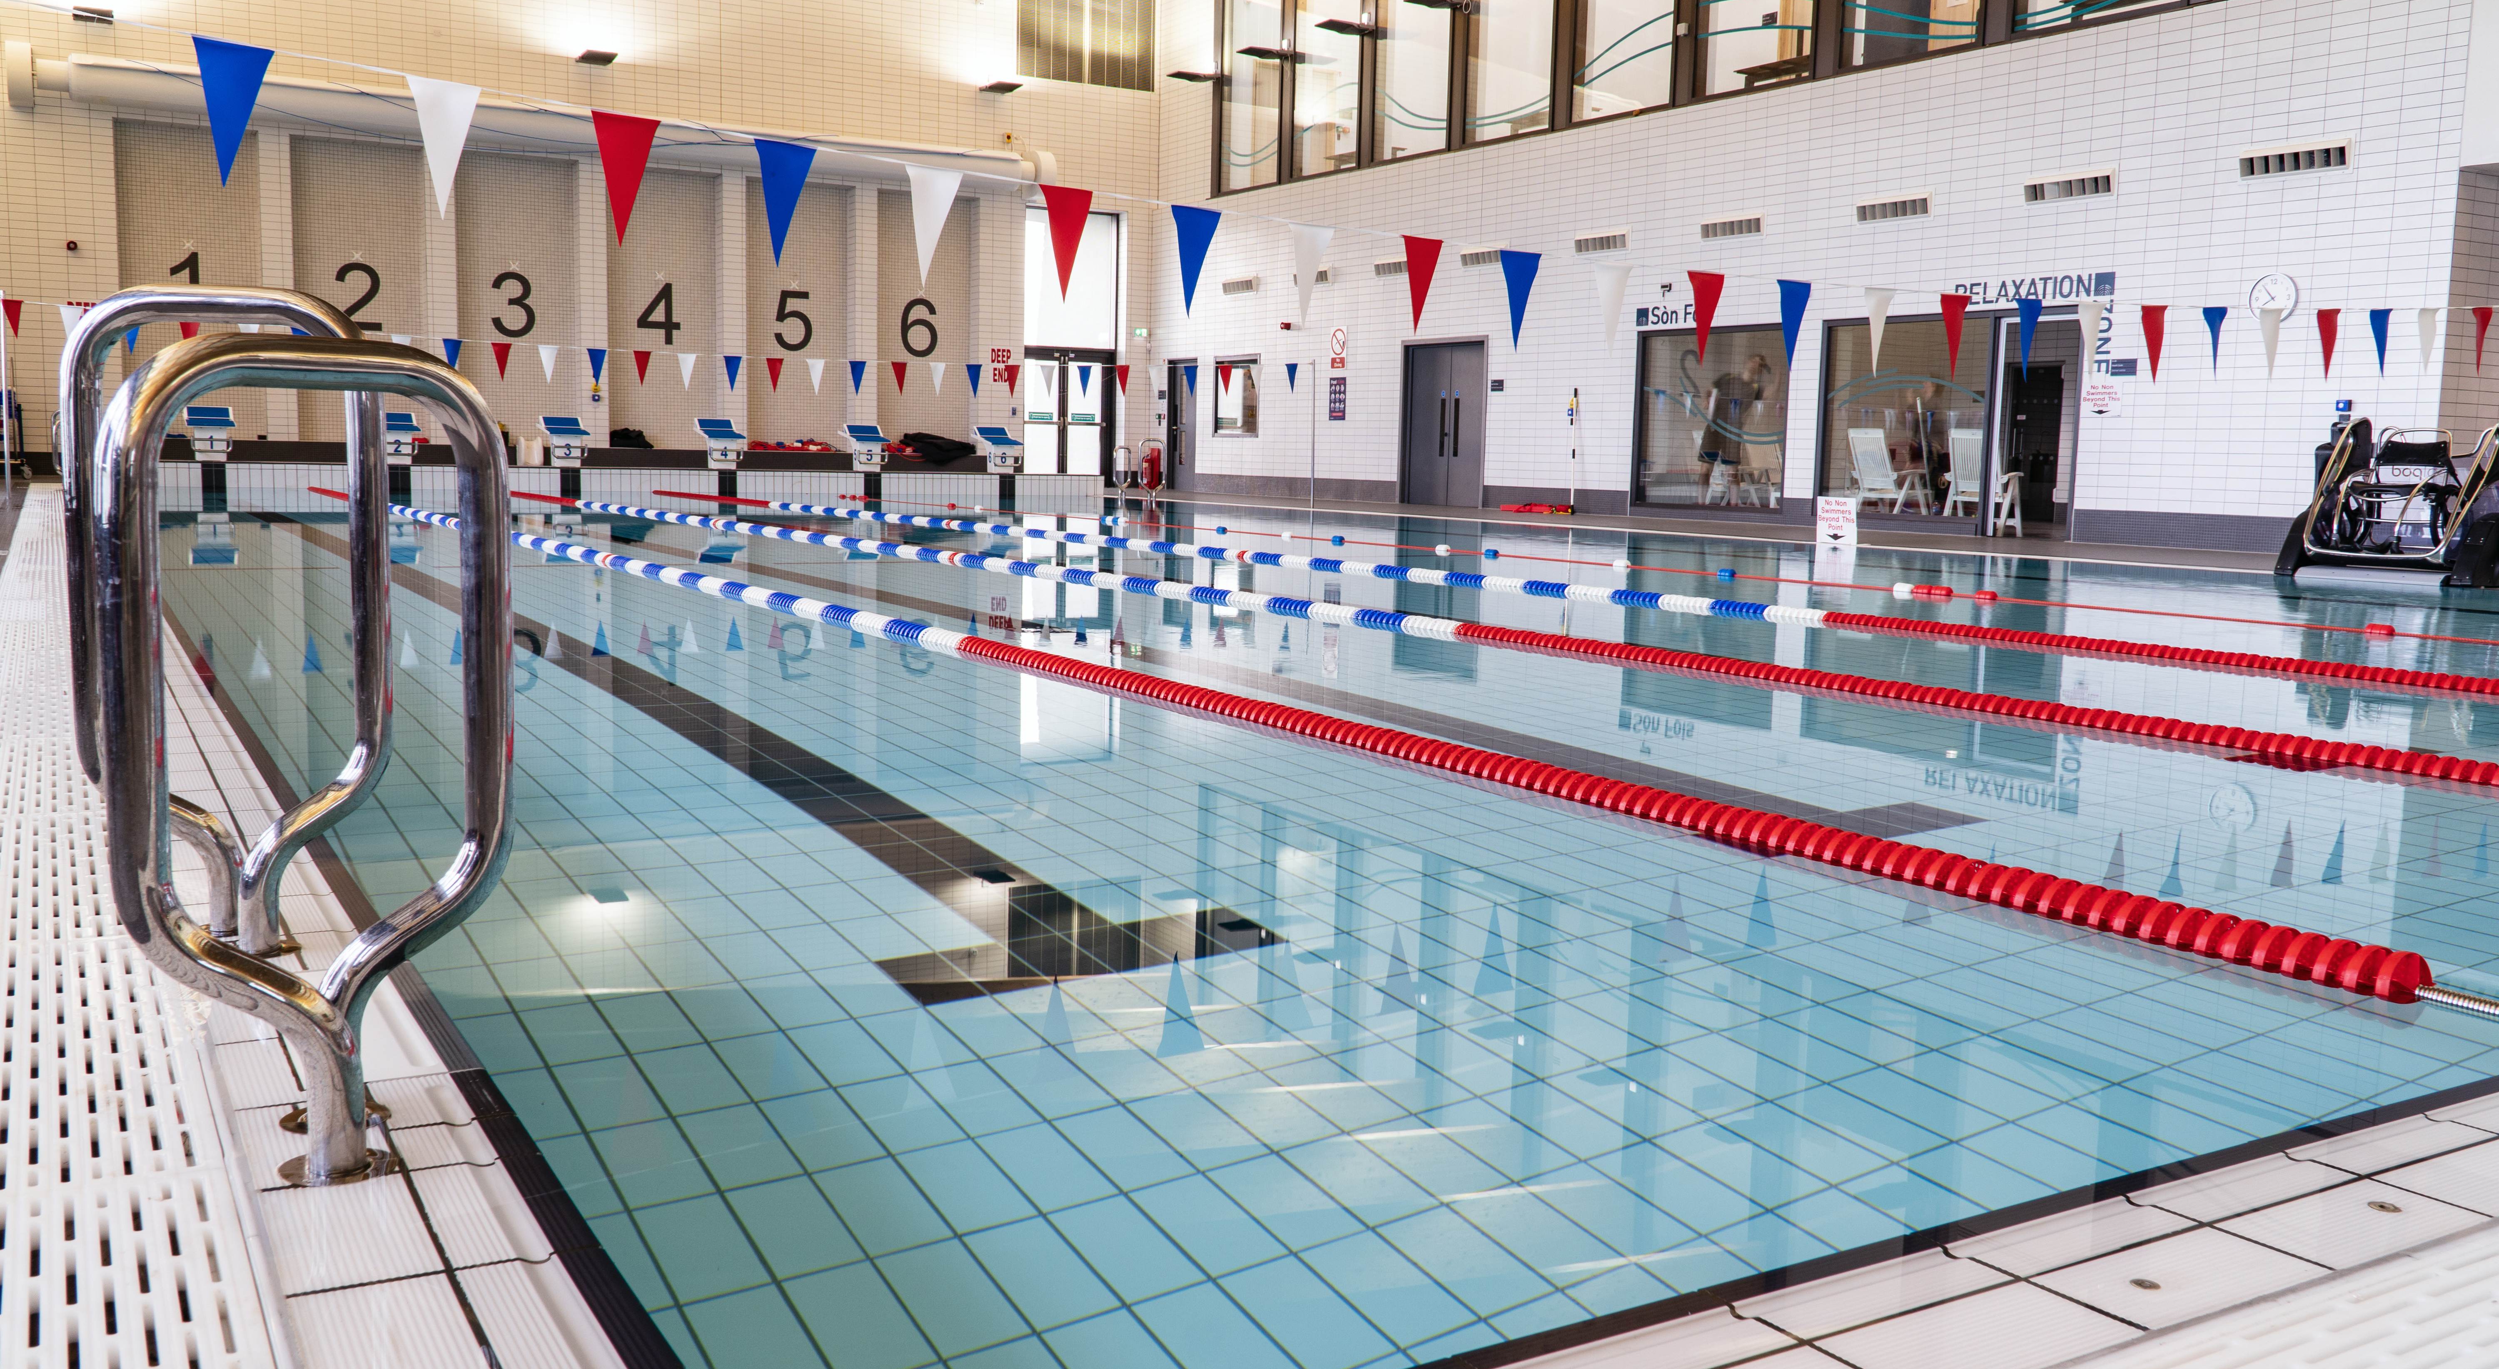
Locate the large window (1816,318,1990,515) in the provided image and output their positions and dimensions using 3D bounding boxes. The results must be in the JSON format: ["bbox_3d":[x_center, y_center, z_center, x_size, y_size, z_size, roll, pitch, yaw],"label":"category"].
[{"bbox_3d":[6.493,-2.652,18.671,0.102,1.992,2.017,-3,8,-32],"label":"large window"}]

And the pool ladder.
[{"bbox_3d":[-1.132,-0.040,2.163,0.381,0.877,1.151,-3,8,-32],"label":"pool ladder"}]

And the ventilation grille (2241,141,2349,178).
[{"bbox_3d":[8.540,-4.268,15.300,0.081,0.237,0.895,-3,8,-32],"label":"ventilation grille"}]

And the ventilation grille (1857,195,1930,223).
[{"bbox_3d":[6.414,-4.716,18.611,0.081,0.217,0.886,-3,8,-32],"label":"ventilation grille"}]

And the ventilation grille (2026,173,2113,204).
[{"bbox_3d":[7.448,-4.501,17.001,0.081,0.227,0.900,-3,8,-32],"label":"ventilation grille"}]

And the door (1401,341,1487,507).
[{"bbox_3d":[2.578,-3.435,24.771,0.102,2.137,1.742,-3,8,-32],"label":"door"}]

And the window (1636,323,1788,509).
[{"bbox_3d":[5.109,-2.942,20.826,0.102,2.002,2.234,-3,8,-32],"label":"window"}]

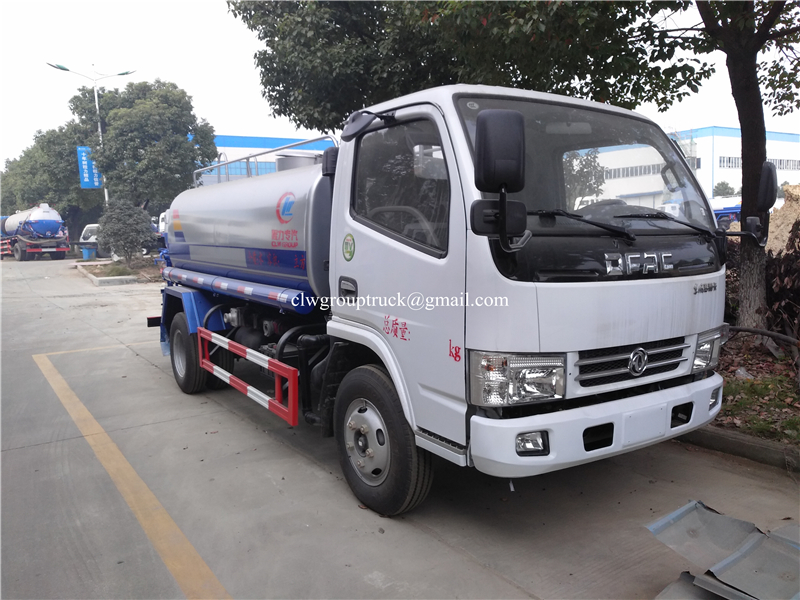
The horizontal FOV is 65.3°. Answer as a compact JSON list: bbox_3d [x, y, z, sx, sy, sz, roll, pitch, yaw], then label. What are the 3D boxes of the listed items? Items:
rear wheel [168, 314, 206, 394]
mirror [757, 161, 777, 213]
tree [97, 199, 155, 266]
[{"bbox_3d":[-1.970,0.490,5.919,0.205,0.790,0.790,-3,7,-34],"label":"rear wheel"},{"bbox_3d":[2.034,-0.623,3.443,0.090,0.270,0.180,6,8,43],"label":"mirror"},{"bbox_3d":[-10.030,-2.478,22.869,2.050,2.500,2.050,-2,7,-23],"label":"tree"}]

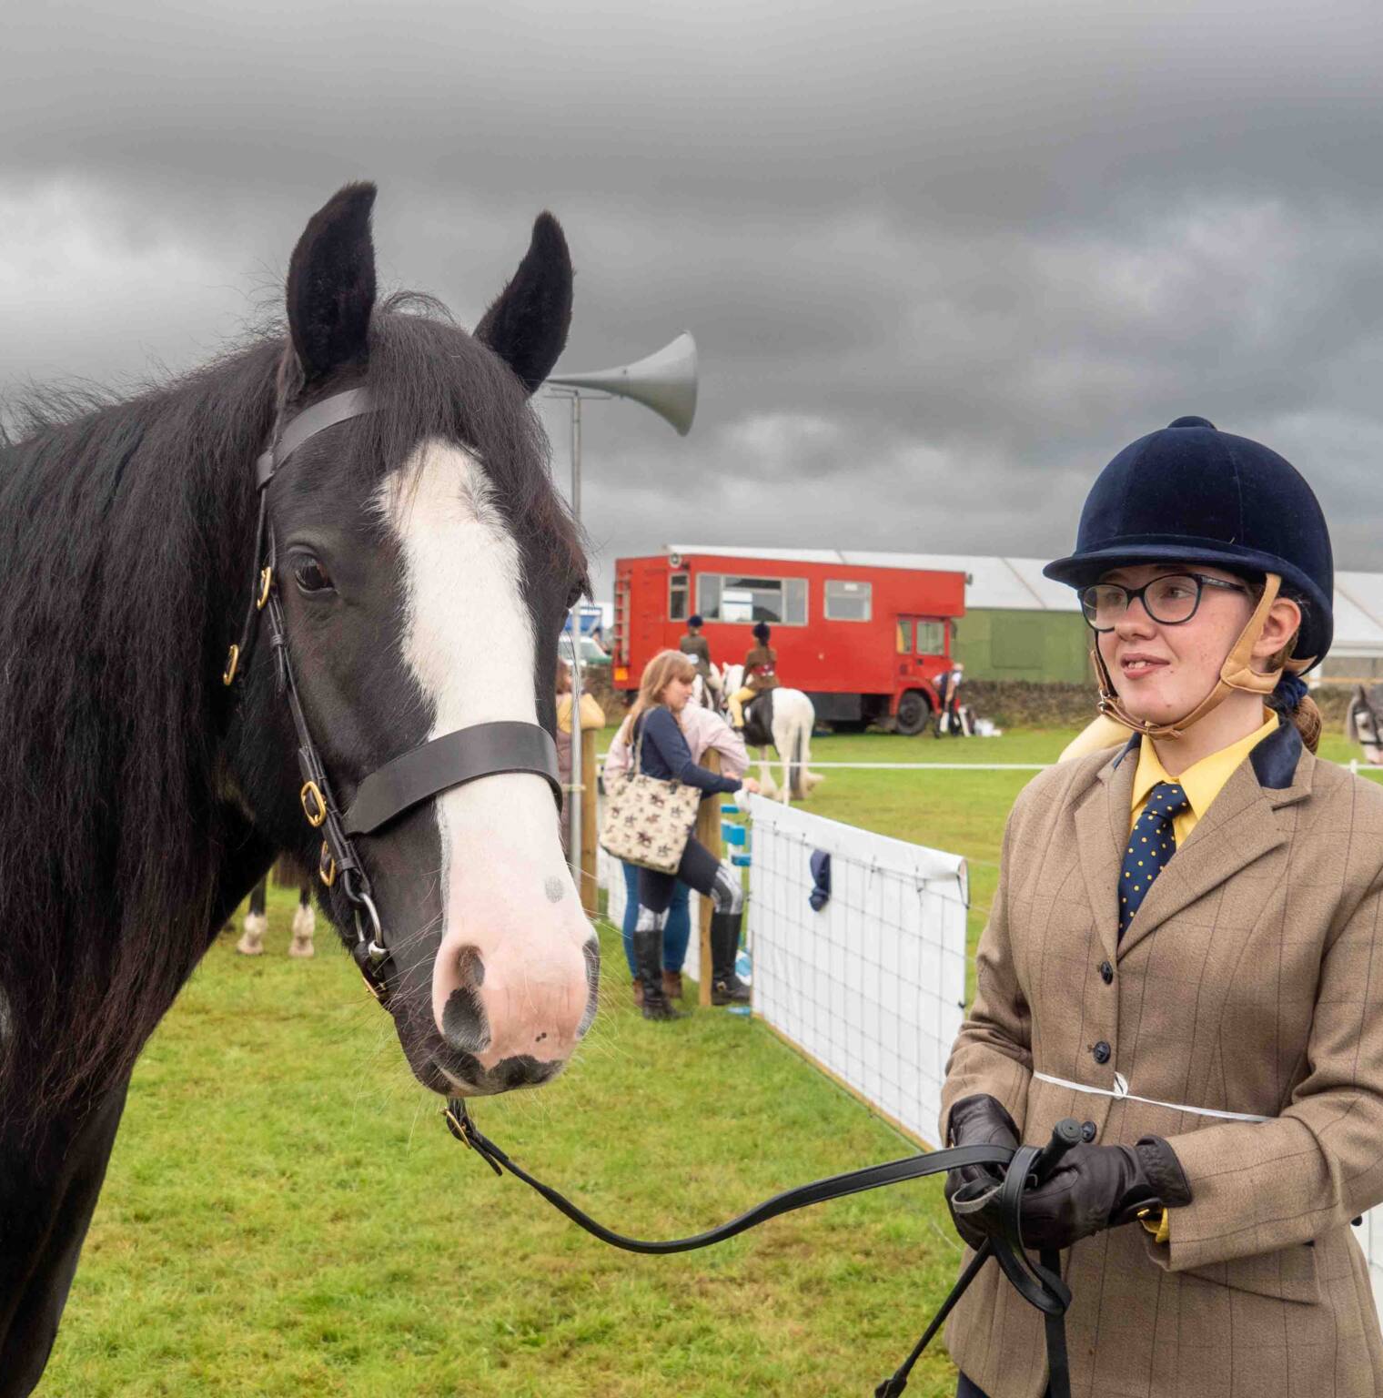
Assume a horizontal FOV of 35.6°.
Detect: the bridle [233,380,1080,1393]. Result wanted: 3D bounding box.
[{"bbox_3d":[-0.035,0.154,1.710,0.585,0.830,0.405,0,1,-25],"label":"bridle"}]

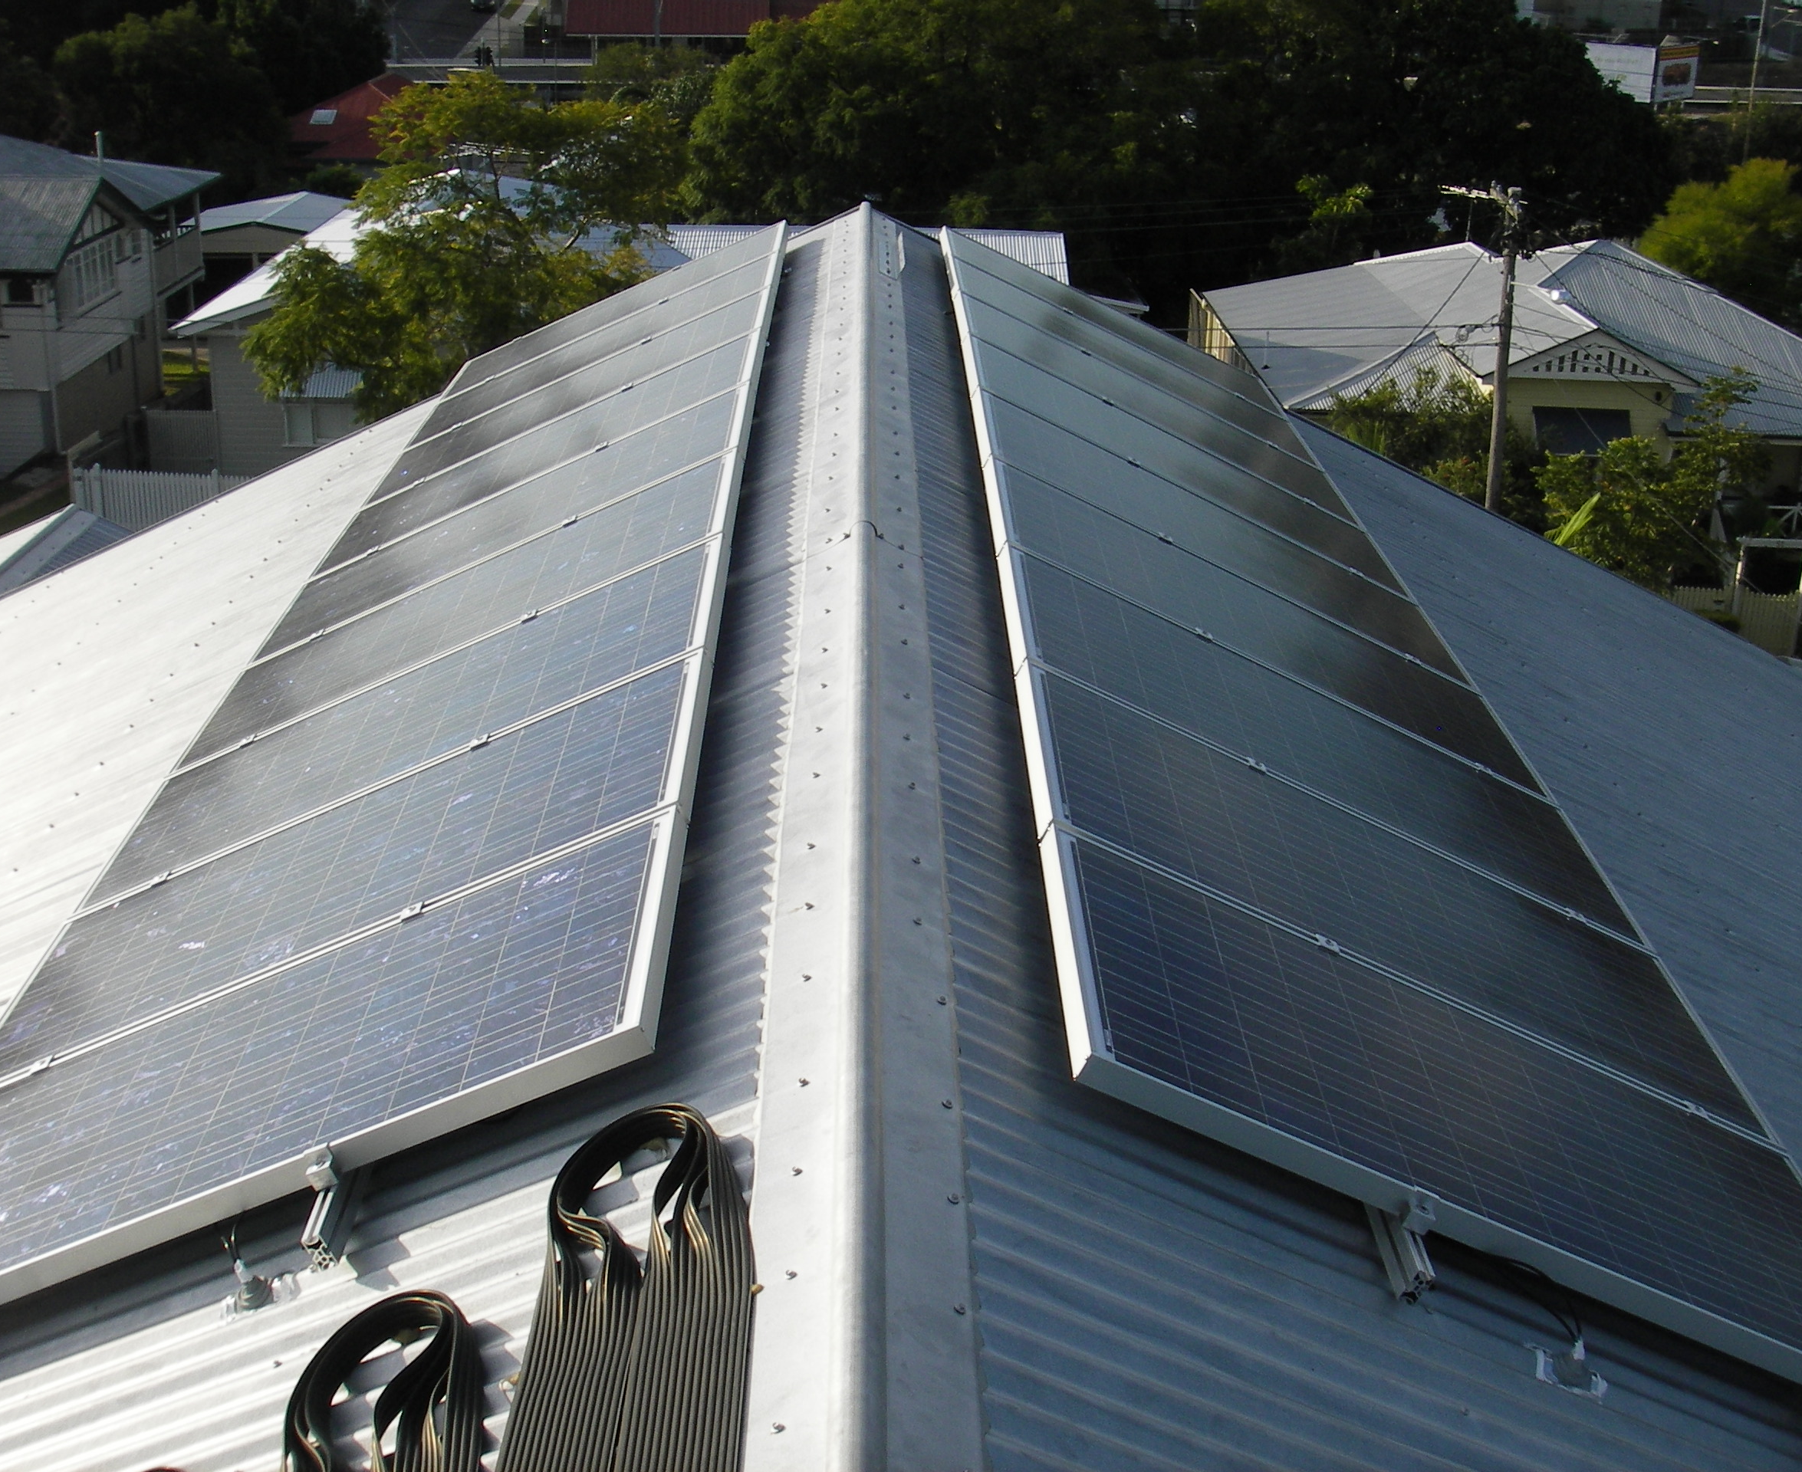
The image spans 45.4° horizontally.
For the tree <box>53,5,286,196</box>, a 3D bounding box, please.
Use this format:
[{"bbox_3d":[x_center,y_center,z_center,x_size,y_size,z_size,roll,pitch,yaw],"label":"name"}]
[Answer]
[{"bbox_3d":[-24.048,-19.799,70.962,8.080,8.530,7.680,1,23,0],"label":"tree"}]

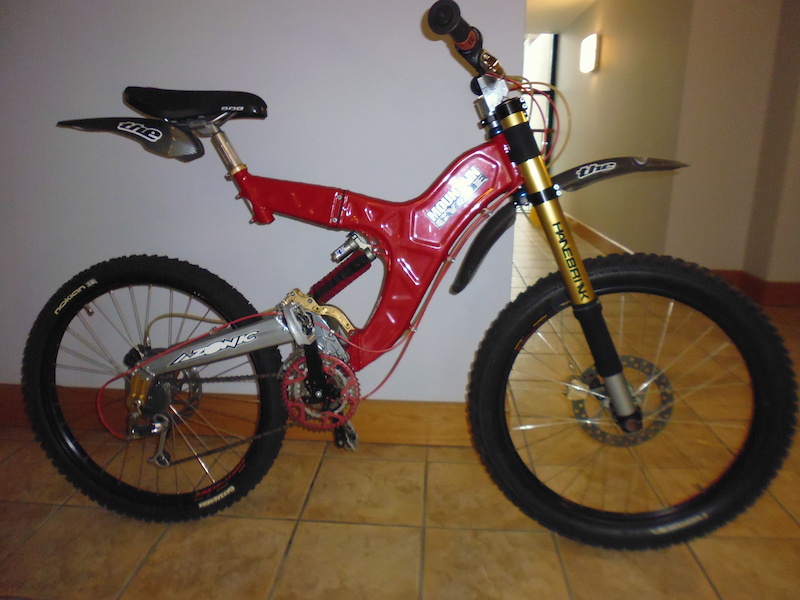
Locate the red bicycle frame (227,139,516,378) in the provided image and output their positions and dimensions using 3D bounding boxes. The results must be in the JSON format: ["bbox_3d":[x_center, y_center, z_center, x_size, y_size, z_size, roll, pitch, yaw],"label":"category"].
[{"bbox_3d":[-0.056,-0.085,1.202,0.605,0.535,0.085,2,10,5],"label":"red bicycle frame"}]

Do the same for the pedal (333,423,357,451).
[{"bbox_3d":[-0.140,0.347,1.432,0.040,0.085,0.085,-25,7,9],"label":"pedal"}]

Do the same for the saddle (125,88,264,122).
[{"bbox_3d":[-0.424,-0.415,1.177,0.288,0.070,0.145,2,10,5],"label":"saddle"}]

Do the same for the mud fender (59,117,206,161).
[{"bbox_3d":[-0.580,-0.348,1.204,0.325,0.095,0.120,2,10,5],"label":"mud fender"}]

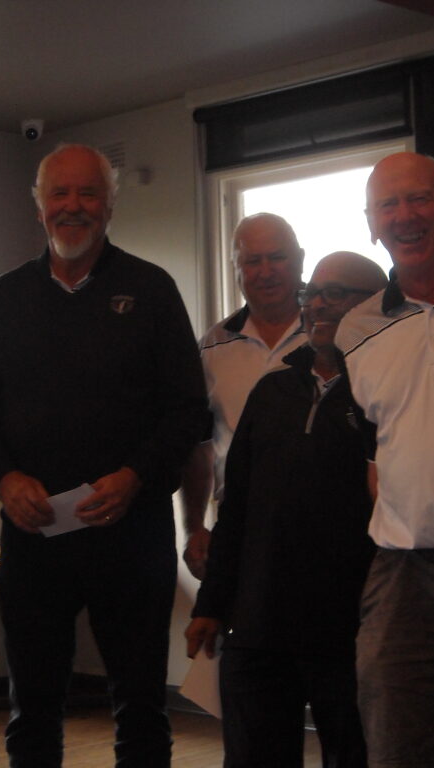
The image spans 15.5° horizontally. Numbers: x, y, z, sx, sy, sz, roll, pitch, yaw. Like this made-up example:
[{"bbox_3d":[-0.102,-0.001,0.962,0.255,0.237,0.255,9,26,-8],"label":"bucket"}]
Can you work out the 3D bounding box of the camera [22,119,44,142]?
[{"bbox_3d":[-0.820,-1.127,7.100,0.105,0.097,0.107,-2,-2,1],"label":"camera"}]

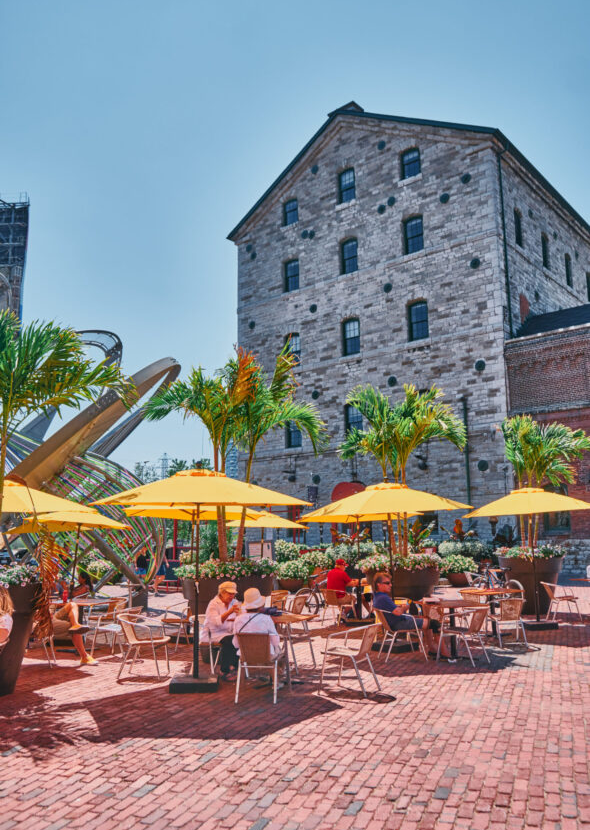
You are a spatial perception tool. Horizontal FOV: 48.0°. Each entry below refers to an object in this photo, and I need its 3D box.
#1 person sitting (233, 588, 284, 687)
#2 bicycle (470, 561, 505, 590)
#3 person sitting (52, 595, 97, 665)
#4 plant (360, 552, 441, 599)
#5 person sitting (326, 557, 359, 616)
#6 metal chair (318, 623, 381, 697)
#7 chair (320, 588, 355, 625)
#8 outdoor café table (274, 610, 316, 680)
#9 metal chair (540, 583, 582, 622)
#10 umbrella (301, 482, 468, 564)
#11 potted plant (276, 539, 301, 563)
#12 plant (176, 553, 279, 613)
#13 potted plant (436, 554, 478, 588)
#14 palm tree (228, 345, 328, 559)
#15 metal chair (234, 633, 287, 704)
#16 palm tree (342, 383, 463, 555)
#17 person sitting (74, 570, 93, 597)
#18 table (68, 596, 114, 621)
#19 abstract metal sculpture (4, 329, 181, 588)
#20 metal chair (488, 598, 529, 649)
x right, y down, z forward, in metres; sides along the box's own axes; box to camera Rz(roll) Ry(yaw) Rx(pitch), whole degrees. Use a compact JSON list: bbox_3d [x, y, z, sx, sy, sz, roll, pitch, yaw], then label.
[{"bbox_3d":[-0.398,2.551,7.578,0.570,1.190,0.780,-3,-11,10],"label":"person sitting"},{"bbox_3d":[4.374,3.693,14.370,0.580,1.050,1.700,3,-10,-21],"label":"bicycle"},{"bbox_3d":[-3.349,2.991,9.675,0.900,1.260,0.520,1,-11,-9],"label":"person sitting"},{"bbox_3d":[1.865,3.134,11.725,1.450,1.430,1.450,-1,-10,0],"label":"plant"},{"bbox_3d":[1.002,3.763,14.124,0.520,1.330,0.720,-12,-15,43],"label":"person sitting"},{"bbox_3d":[0.632,2.774,7.581,0.570,0.730,0.560,-7,-13,29],"label":"metal chair"},{"bbox_3d":[0.829,3.711,12.944,0.560,0.750,0.580,-10,-14,43],"label":"chair"},{"bbox_3d":[-0.275,2.852,7.989,0.810,0.750,0.810,-5,-10,25],"label":"outdoor café table"},{"bbox_3d":[5.330,3.721,13.239,0.600,0.750,0.560,3,-11,-21],"label":"metal chair"},{"bbox_3d":[1.443,2.308,10.266,2.680,2.520,2.680,-1,-10,0],"label":"umbrella"},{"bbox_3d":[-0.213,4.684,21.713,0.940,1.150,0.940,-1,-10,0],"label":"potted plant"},{"bbox_3d":[-1.005,2.941,9.985,1.500,1.400,1.500,0,-11,-6],"label":"plant"},{"bbox_3d":[5.365,5.088,21.630,1.220,1.060,1.220,-1,-10,0],"label":"potted plant"},{"bbox_3d":[-0.262,0.584,10.402,1.650,3.500,1.650,-1,-11,0],"label":"palm tree"},{"bbox_3d":[-0.388,2.760,7.404,0.550,0.740,0.570,-2,-10,7],"label":"metal chair"},{"bbox_3d":[2.681,1.403,17.347,3.000,4.500,2.900,-1,-10,0],"label":"palm tree"},{"bbox_3d":[-3.498,3.153,10.817,0.800,1.170,0.520,8,-14,-41],"label":"person sitting"},{"bbox_3d":[-3.343,3.328,10.475,0.800,0.735,0.800,-2,-10,7],"label":"table"},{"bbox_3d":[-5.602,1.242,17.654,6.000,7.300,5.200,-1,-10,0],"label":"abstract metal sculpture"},{"bbox_3d":[3.501,3.387,10.927,0.560,0.740,0.570,-1,-11,-2],"label":"metal chair"}]

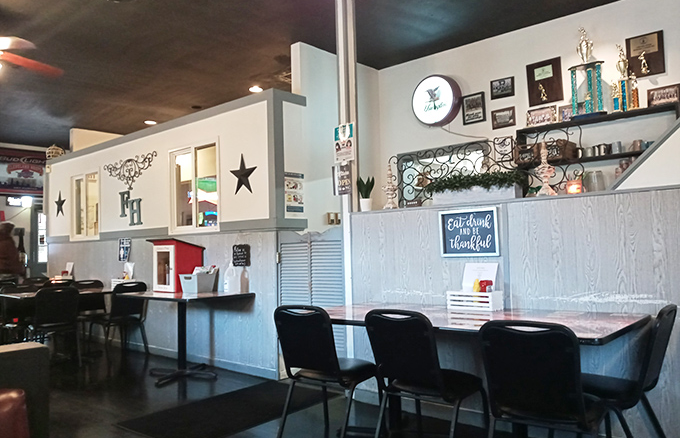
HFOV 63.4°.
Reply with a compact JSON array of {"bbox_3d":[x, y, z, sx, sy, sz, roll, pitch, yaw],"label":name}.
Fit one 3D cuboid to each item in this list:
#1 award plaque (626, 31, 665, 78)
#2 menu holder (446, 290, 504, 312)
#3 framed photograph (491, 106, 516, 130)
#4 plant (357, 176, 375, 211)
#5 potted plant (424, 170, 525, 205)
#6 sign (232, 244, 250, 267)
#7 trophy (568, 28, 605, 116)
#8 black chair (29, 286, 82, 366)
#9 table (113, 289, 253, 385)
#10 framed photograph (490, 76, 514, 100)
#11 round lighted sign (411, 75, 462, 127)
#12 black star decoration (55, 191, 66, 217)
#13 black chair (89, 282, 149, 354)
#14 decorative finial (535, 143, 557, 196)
[{"bbox_3d":[2.431,-1.305,4.382,0.267,0.337,0.030,-4,-4,41],"label":"award plaque"},{"bbox_3d":[0.822,0.493,3.324,0.300,0.115,0.175,-4,-4,41],"label":"menu holder"},{"bbox_3d":[1.582,-0.971,5.319,0.237,0.184,0.020,-4,-4,41],"label":"framed photograph"},{"bbox_3d":[0.204,-0.194,4.308,0.135,0.271,0.125,-2,-3,0],"label":"plant"},{"bbox_3d":[0.877,-0.197,3.610,0.670,0.185,0.150,-4,-4,41],"label":"potted plant"},{"bbox_3d":[-0.953,0.356,5.310,0.265,0.206,0.018,-4,-4,41],"label":"sign"},{"bbox_3d":[2.056,-1.221,4.565,0.290,0.750,0.170,-4,-4,41],"label":"trophy"},{"bbox_3d":[-3.008,1.131,5.734,0.490,0.830,0.465,-4,-4,41],"label":"black chair"},{"bbox_3d":[-1.521,1.123,5.426,1.270,0.758,0.645,-4,-4,41],"label":"table"},{"bbox_3d":[1.526,-1.227,5.170,0.234,0.182,0.020,-4,-4,41],"label":"framed photograph"},{"bbox_3d":[1.006,-1.224,5.732,0.505,0.505,0.160,-4,-4,41],"label":"round lighted sign"},{"bbox_3d":[-4.115,-0.221,8.065,0.405,0.385,0.045,-4,-4,41],"label":"black star decoration"},{"bbox_3d":[-2.518,1.149,6.309,0.490,0.830,0.465,-4,-4,41],"label":"black chair"},{"bbox_3d":[1.241,-0.304,3.318,0.108,0.344,0.108,-4,-4,41],"label":"decorative finial"}]

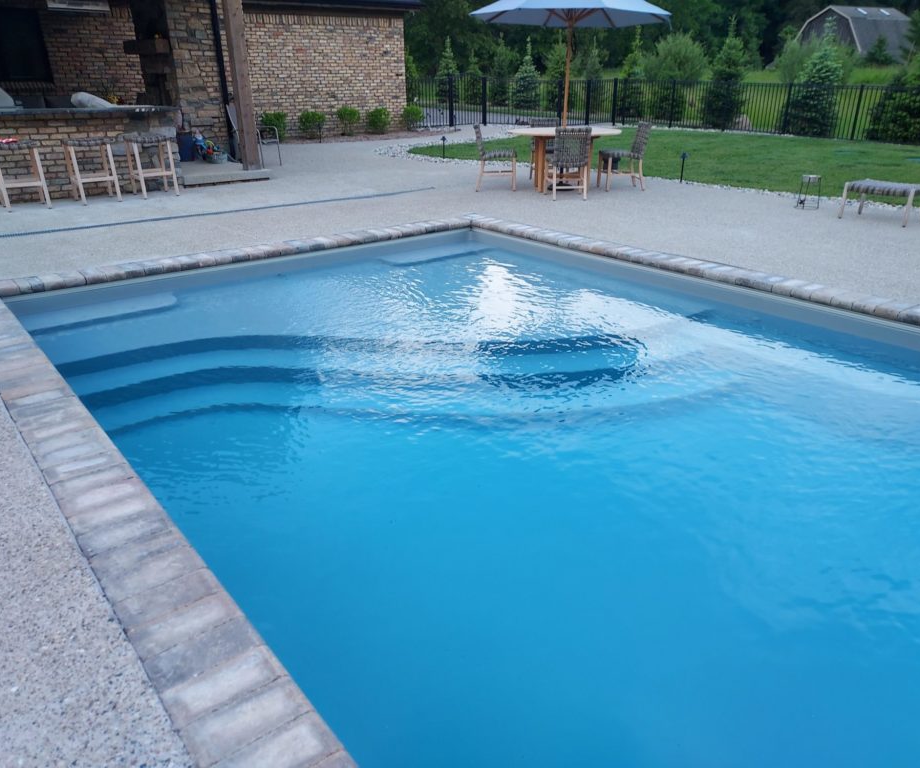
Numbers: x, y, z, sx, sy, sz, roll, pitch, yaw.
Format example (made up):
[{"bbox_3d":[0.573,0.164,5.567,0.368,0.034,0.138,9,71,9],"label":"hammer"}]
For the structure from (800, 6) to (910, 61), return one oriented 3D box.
[{"bbox_3d":[37.407,-32.648,66.931,8.600,5.100,9.800,-11,25,-23],"label":"structure"}]

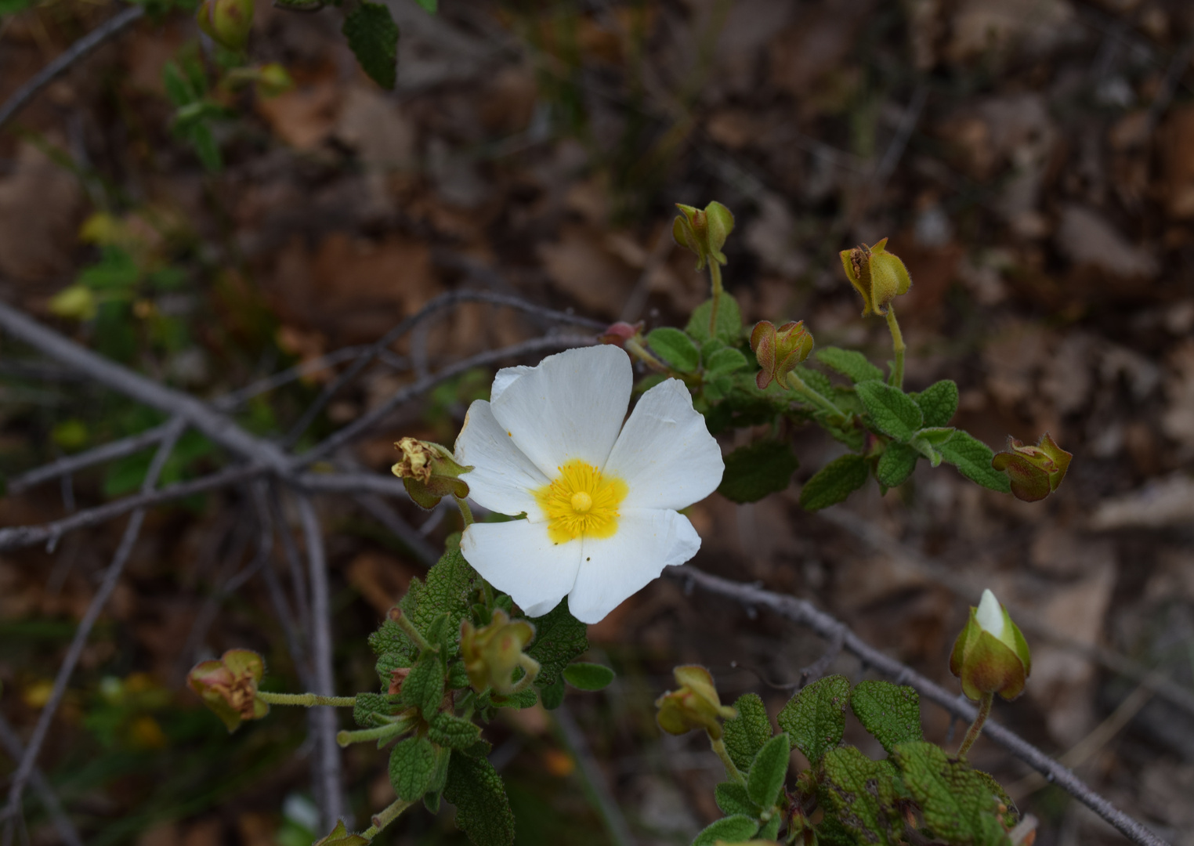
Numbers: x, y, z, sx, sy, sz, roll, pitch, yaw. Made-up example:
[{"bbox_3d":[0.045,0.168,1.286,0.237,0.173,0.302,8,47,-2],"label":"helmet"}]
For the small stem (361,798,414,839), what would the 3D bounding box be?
[{"bbox_3d":[-0.035,0.067,0.288,0.010,0.002,0.002,-32,19,-23],"label":"small stem"}]

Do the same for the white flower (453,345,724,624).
[{"bbox_3d":[-0.002,0.011,0.310,0.050,0.017,0.051,0,73,-6],"label":"white flower"}]

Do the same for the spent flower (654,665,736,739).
[{"bbox_3d":[0.016,0.046,0.278,0.013,0.013,0.012,11,56,43],"label":"spent flower"}]

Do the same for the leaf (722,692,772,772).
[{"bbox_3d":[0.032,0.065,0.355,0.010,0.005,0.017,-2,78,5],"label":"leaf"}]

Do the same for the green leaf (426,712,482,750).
[{"bbox_3d":[-0.026,0.057,0.315,0.010,0.004,0.008,8,45,4],"label":"green leaf"}]

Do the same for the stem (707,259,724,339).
[{"bbox_3d":[0.022,-0.023,0.314,0.002,0.015,0.002,1,8,0],"label":"stem"}]

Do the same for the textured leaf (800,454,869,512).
[{"bbox_3d":[0.052,0.013,0.365,0.019,0.005,0.009,-36,65,-12],"label":"textured leaf"}]

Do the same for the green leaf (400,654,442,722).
[{"bbox_3d":[-0.033,0.052,0.335,0.008,0.006,0.014,3,79,6],"label":"green leaf"}]

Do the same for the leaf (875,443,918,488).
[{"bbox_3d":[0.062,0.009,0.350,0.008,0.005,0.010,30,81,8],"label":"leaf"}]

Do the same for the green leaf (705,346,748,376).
[{"bbox_3d":[0.025,-0.012,0.333,0.009,0.003,0.006,-12,53,-2],"label":"green leaf"}]

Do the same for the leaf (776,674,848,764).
[{"bbox_3d":[0.038,0.051,0.293,0.012,0.003,0.016,6,68,3],"label":"leaf"}]

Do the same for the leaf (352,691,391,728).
[{"bbox_3d":[-0.042,0.053,0.313,0.009,0.004,0.007,-8,51,9],"label":"leaf"}]

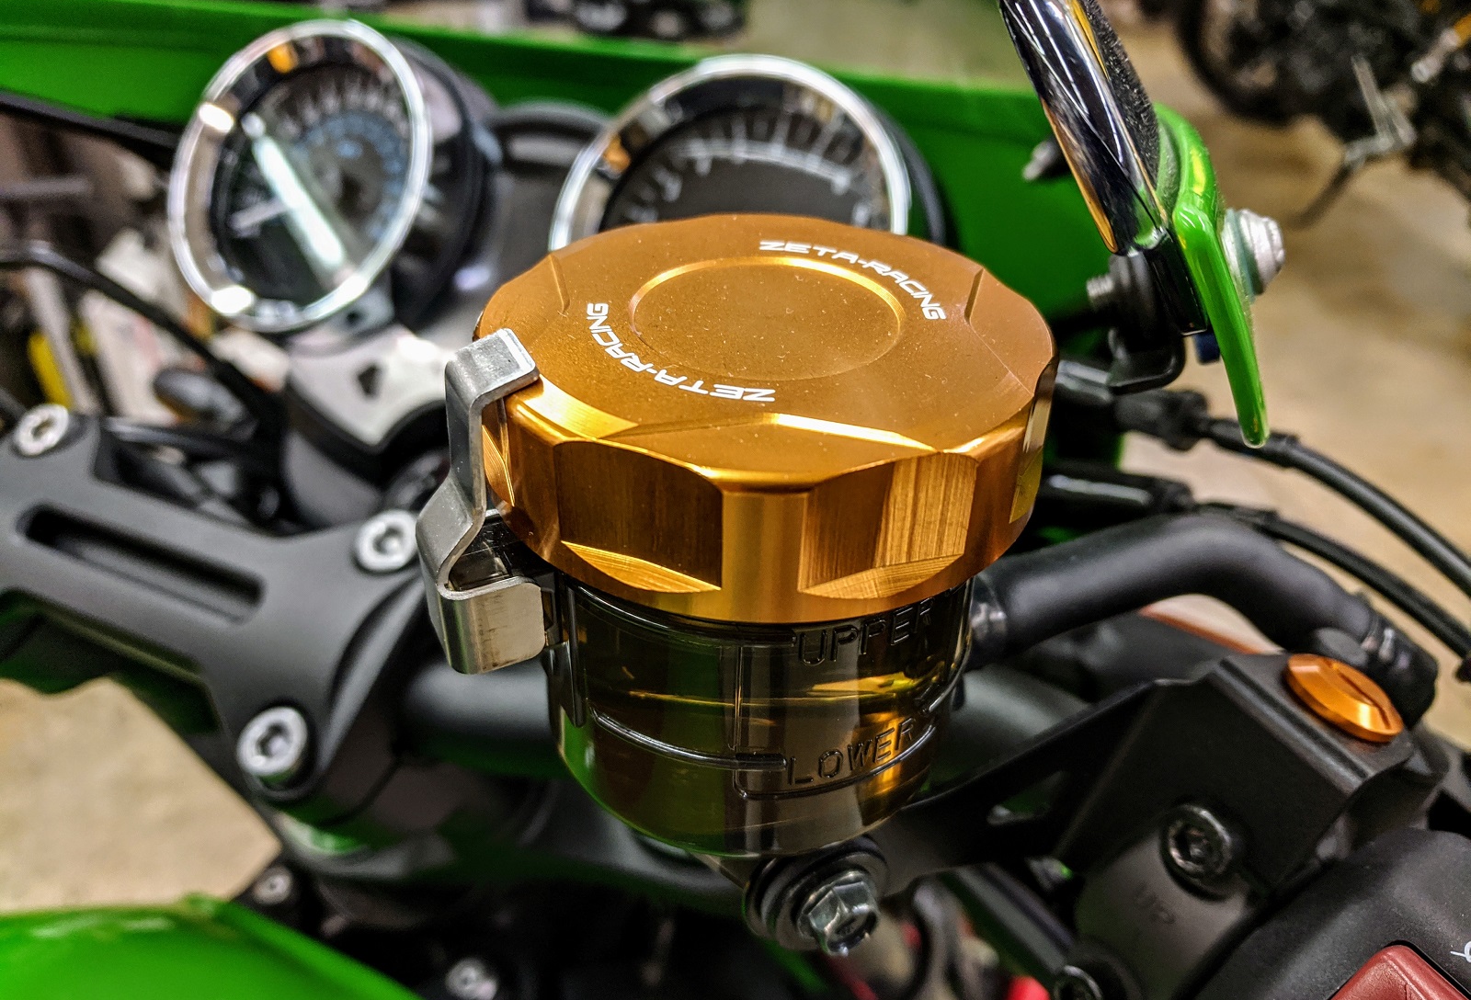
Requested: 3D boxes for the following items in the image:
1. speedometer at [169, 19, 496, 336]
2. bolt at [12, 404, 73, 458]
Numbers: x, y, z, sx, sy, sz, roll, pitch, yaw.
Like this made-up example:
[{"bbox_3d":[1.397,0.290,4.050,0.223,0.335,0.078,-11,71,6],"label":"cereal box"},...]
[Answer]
[{"bbox_3d":[-0.124,-0.096,0.352,0.096,0.096,0.050,15,0,19],"label":"speedometer"},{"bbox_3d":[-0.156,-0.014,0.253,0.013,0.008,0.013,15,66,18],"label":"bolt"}]

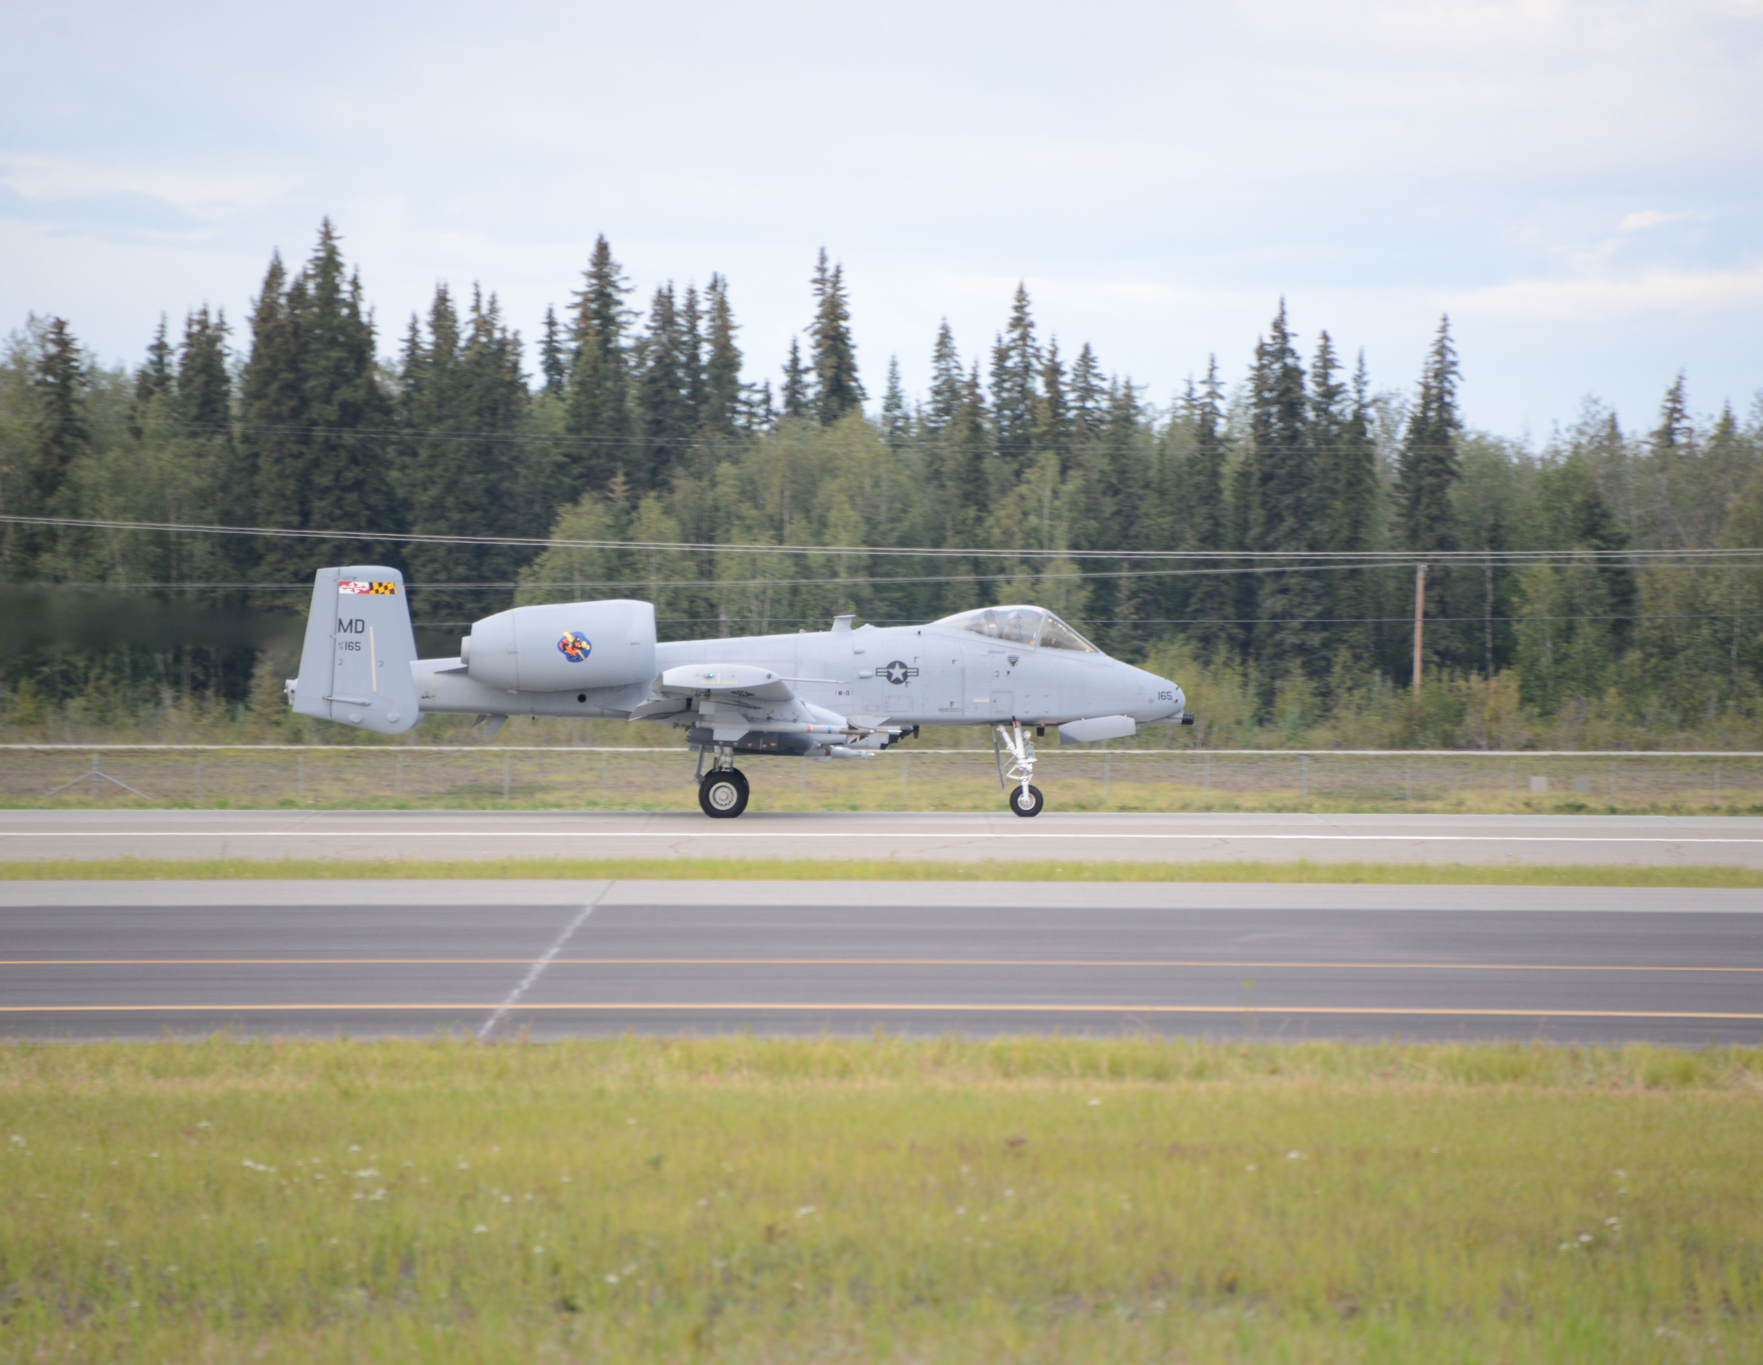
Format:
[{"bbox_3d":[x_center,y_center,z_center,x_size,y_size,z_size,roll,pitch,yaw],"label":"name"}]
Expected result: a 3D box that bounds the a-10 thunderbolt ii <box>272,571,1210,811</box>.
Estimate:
[{"bbox_3d":[-2.534,0.171,304.500,16.260,4.470,17.530,0,0,-1],"label":"a-10 thunderbolt ii"}]

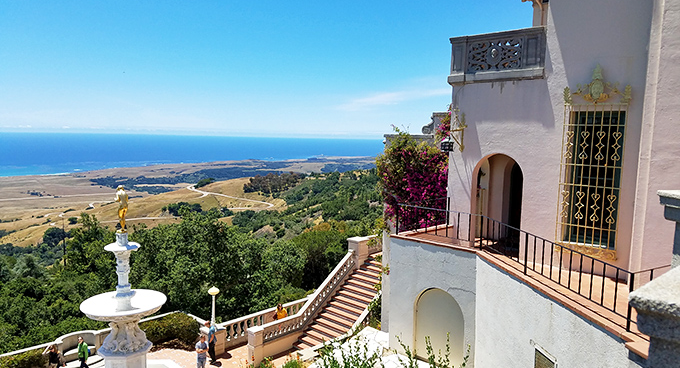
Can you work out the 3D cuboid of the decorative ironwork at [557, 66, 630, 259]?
[{"bbox_3d":[5.299,-0.462,10.795,1.256,4.005,0.250,6,8,41],"label":"decorative ironwork"}]

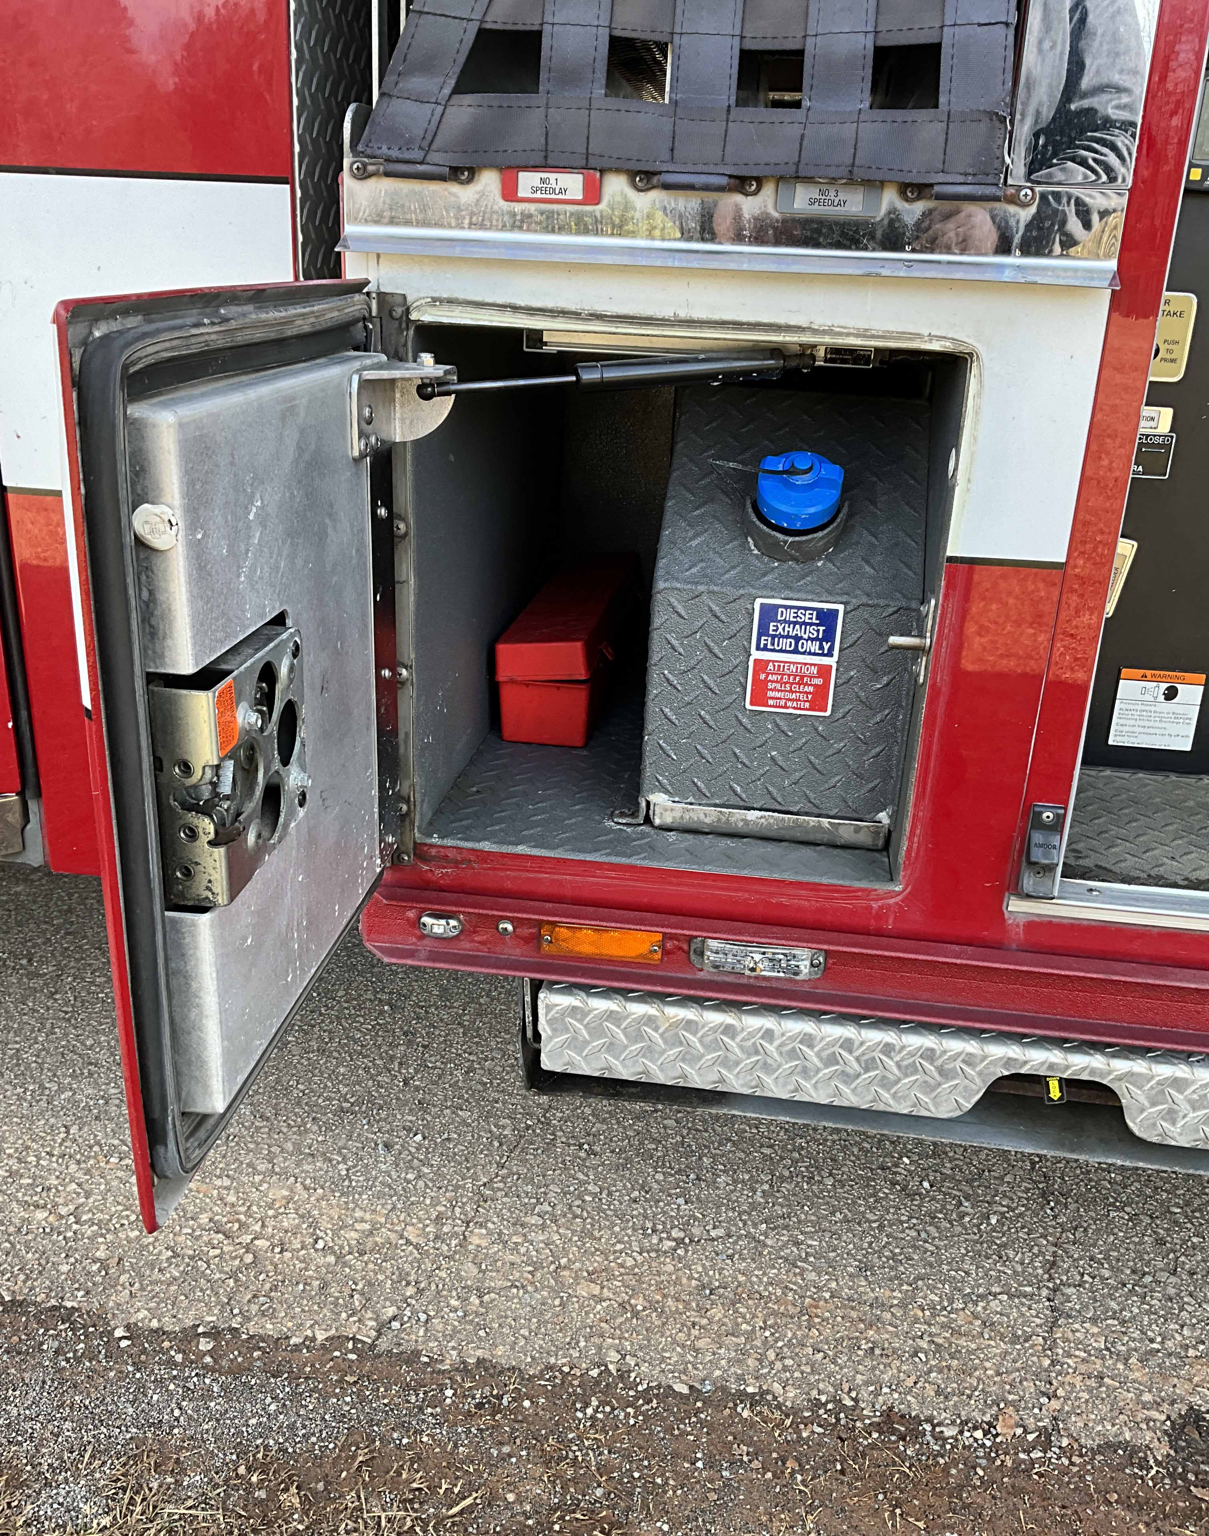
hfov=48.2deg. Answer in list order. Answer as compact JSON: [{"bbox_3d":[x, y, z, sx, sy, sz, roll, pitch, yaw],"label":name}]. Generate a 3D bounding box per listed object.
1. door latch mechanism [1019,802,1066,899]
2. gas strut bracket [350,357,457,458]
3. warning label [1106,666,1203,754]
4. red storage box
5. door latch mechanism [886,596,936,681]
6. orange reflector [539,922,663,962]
[{"bbox_3d":[0.397,0.077,1.216,0.030,0.089,0.021,5,21,6],"label":"door latch mechanism"},{"bbox_3d":[-0.156,-0.282,1.064,0.056,0.070,0.114,5,21,6],"label":"gas strut bracket"},{"bbox_3d":[0.617,-0.064,1.508,0.090,0.089,0.002,5,21,6],"label":"warning label"},{"bbox_3d":[-0.035,-0.173,1.787,0.112,0.126,0.500,5,21,6],"label":"red storage box"},{"bbox_3d":[0.273,-0.117,1.213,0.036,0.077,0.031,5,21,6],"label":"door latch mechanism"},{"bbox_3d":[-0.003,0.171,1.307,0.117,0.033,0.015,5,21,6],"label":"orange reflector"}]

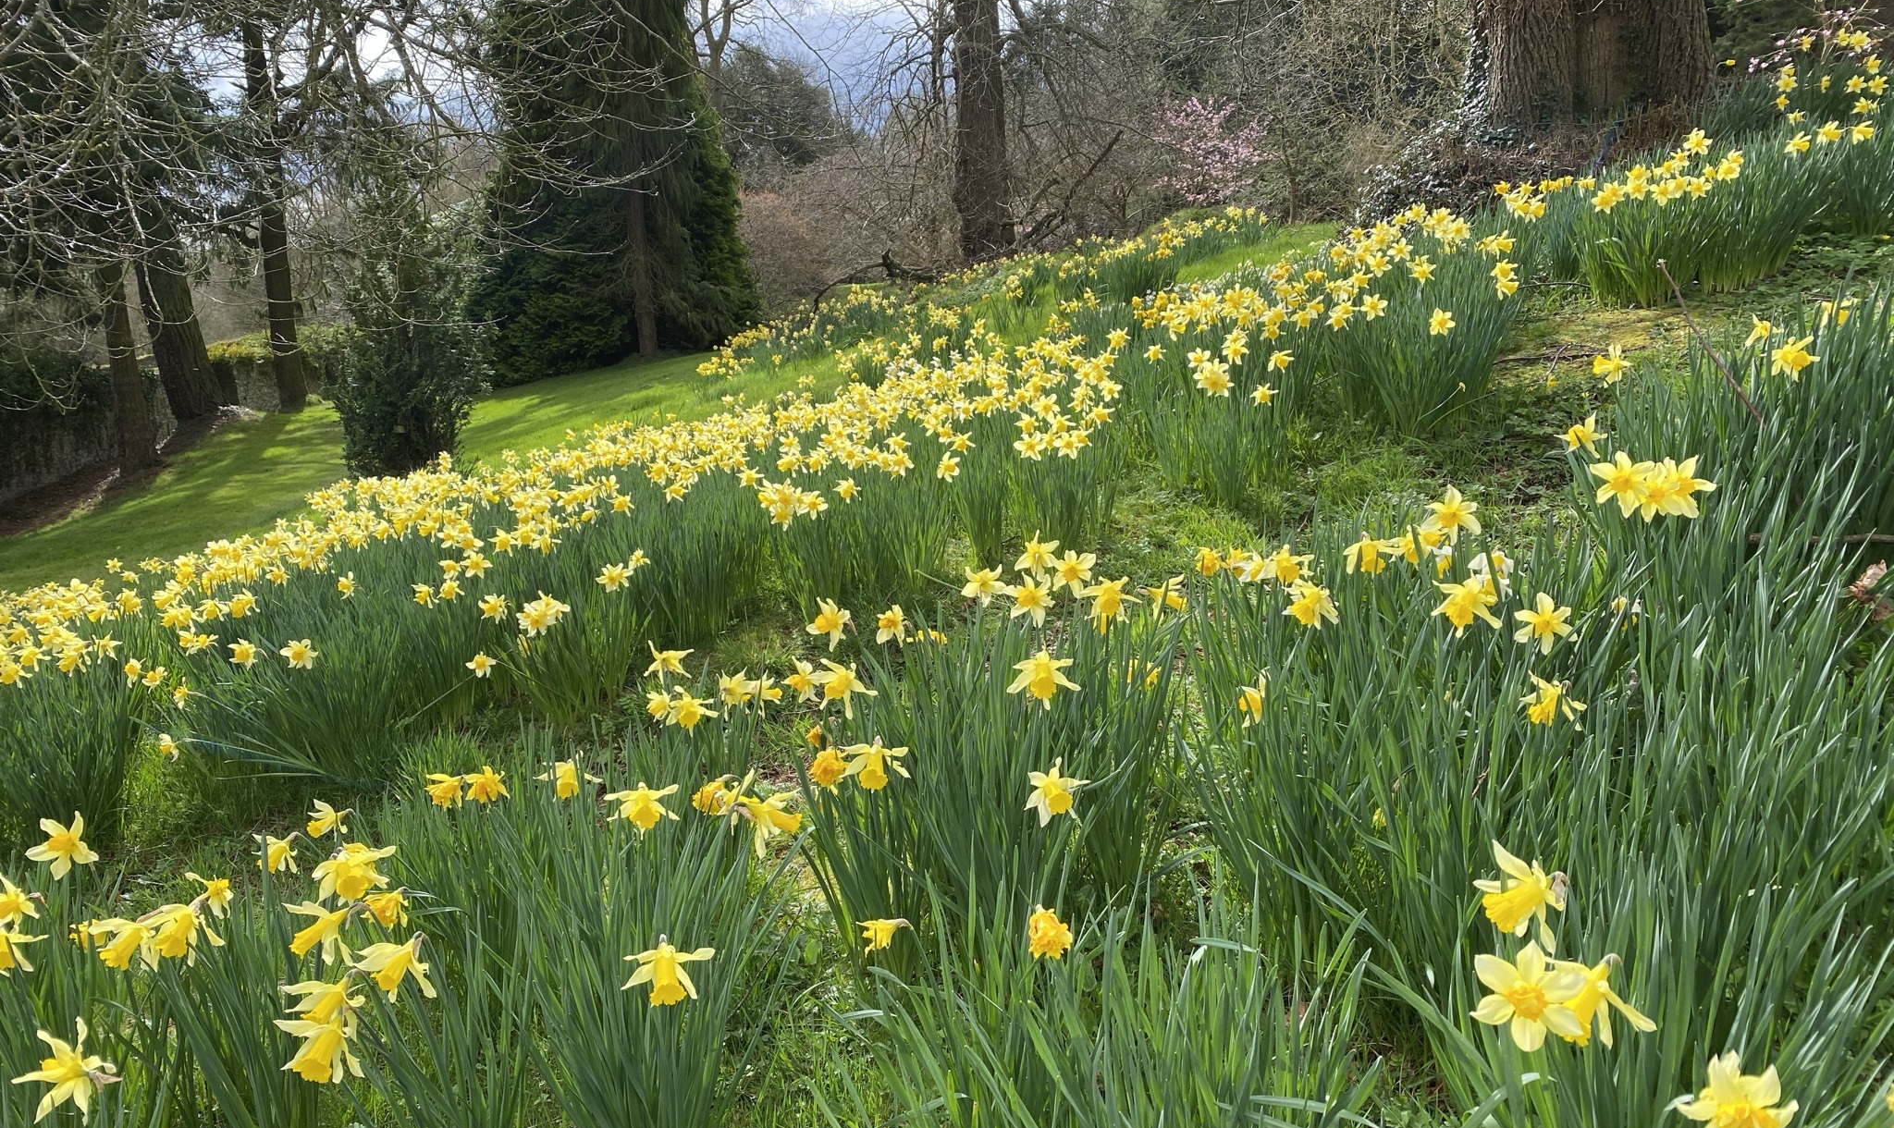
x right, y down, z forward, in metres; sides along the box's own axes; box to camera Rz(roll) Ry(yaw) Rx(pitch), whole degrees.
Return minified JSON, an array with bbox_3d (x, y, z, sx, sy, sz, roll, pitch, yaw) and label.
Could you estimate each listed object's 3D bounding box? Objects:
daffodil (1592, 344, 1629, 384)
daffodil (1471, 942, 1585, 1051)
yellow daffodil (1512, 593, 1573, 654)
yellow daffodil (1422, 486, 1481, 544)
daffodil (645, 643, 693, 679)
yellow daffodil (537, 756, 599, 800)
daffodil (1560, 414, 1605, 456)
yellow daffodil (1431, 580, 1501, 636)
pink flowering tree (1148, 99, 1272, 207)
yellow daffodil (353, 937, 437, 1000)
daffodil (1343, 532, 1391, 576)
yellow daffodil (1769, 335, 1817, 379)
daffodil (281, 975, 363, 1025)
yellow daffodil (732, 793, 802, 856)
[{"bbox_3d":[1.280,-0.386,2.750,0.062,0.078,0.075,-3,7,-18],"label":"daffodil"},{"bbox_3d":[0.461,0.344,1.130,0.089,0.086,0.055,4,-9,23],"label":"daffodil"},{"bbox_3d":[0.741,0.074,1.770,0.078,0.077,0.050,-3,6,2],"label":"yellow daffodil"},{"bbox_3d":[0.758,-0.073,2.140,0.090,0.087,0.055,4,20,25],"label":"yellow daffodil"},{"bbox_3d":[-0.475,0.167,2.430,0.078,0.066,0.050,-2,0,6],"label":"daffodil"},{"bbox_3d":[-0.524,0.291,1.970,0.085,0.083,0.060,-4,45,-5],"label":"yellow daffodil"},{"bbox_3d":[1.113,-0.229,2.500,0.055,0.080,0.082,9,5,-32],"label":"daffodil"},{"bbox_3d":[0.669,0.060,1.840,0.091,0.088,0.060,9,40,40],"label":"yellow daffodil"},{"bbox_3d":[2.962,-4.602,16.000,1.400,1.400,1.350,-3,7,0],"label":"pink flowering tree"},{"bbox_3d":[-0.553,0.400,1.430,0.085,0.080,0.065,0,40,16],"label":"yellow daffodil"},{"bbox_3d":[0.656,-0.017,2.200,0.086,0.083,0.060,-1,52,3],"label":"daffodil"},{"bbox_3d":[1.496,-0.368,2.520,0.085,0.083,0.060,-3,23,0],"label":"yellow daffodil"},{"bbox_3d":[-0.624,0.438,1.420,0.078,0.068,0.065,3,29,44],"label":"daffodil"},{"bbox_3d":[-0.203,0.293,1.600,0.070,0.076,0.078,22,10,6],"label":"yellow daffodil"}]

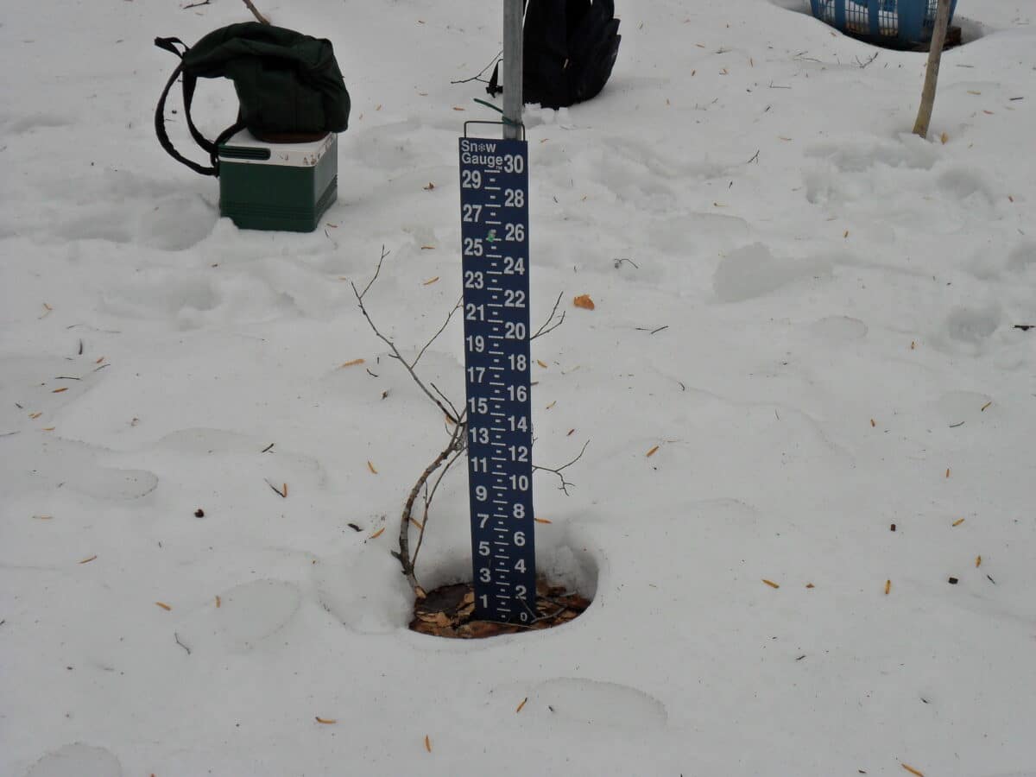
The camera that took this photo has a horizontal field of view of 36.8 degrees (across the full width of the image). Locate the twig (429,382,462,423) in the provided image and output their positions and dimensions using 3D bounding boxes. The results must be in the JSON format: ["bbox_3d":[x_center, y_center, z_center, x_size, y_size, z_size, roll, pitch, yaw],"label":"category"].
[{"bbox_3d":[-0.112,0.022,2.380,0.050,0.066,0.035,0,28,0],"label":"twig"}]

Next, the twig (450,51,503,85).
[{"bbox_3d":[-0.128,-0.979,4.750,0.163,0.090,0.090,0,28,0],"label":"twig"}]

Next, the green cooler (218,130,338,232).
[{"bbox_3d":[-0.583,-0.529,3.816,0.230,0.205,0.250,4,26,4],"label":"green cooler"}]

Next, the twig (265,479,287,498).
[{"bbox_3d":[-0.419,0.168,2.682,0.018,0.012,0.064,-19,33,-33],"label":"twig"}]

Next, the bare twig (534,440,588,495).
[{"bbox_3d":[0.066,0.121,2.420,0.088,0.085,0.060,0,28,0],"label":"bare twig"}]

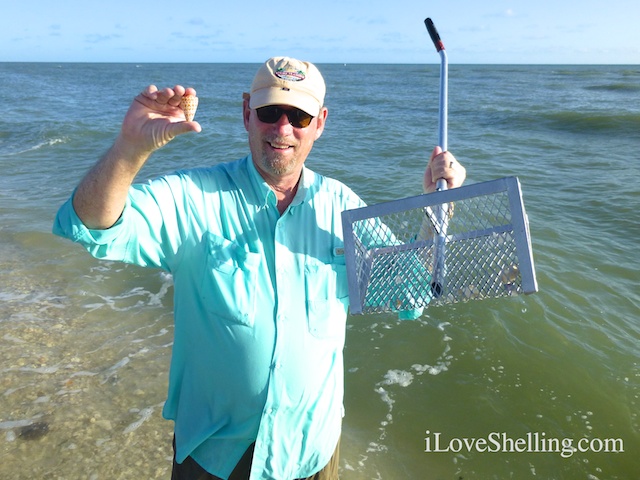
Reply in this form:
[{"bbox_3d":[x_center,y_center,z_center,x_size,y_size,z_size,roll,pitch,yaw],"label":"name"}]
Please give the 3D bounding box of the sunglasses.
[{"bbox_3d":[-0.079,-0.286,1.058,0.138,0.042,0.140,7,18,-7],"label":"sunglasses"}]

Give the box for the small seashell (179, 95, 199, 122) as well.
[{"bbox_3d":[-0.248,-0.251,0.880,0.034,0.053,0.033,0,18,-16],"label":"small seashell"}]

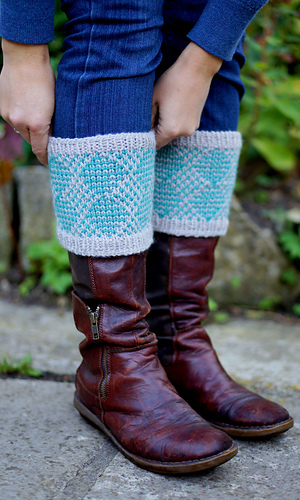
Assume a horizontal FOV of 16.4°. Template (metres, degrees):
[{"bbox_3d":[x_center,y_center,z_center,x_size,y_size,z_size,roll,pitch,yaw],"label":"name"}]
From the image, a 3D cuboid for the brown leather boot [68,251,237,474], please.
[{"bbox_3d":[-0.006,0.107,1.233,0.112,0.250,0.272,-10,17,-35],"label":"brown leather boot"}]

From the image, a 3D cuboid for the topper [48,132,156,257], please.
[{"bbox_3d":[-0.054,-0.070,1.230,0.124,0.136,0.124,0,14,0],"label":"topper"}]

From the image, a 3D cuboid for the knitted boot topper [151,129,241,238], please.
[{"bbox_3d":[0.057,-0.091,1.370,0.123,0.134,0.123,3,14,-1],"label":"knitted boot topper"}]

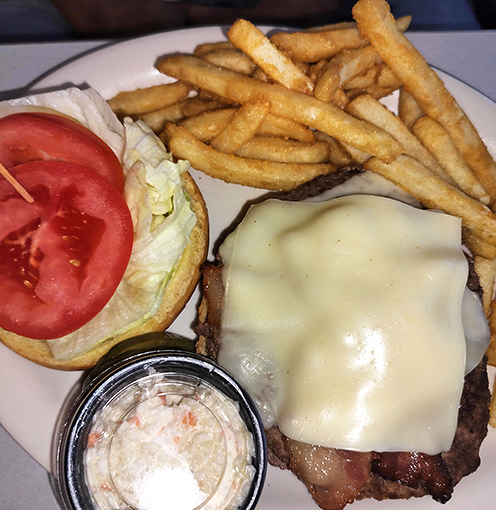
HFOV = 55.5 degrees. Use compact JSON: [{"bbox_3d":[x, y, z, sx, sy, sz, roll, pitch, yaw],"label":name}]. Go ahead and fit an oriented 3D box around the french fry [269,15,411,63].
[{"bbox_3d":[0.049,-0.116,0.251,0.074,0.012,0.013,-10,73,-4],"label":"french fry"}]

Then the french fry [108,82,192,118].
[{"bbox_3d":[-0.052,-0.082,0.245,0.047,0.011,0.011,-13,73,-3],"label":"french fry"}]

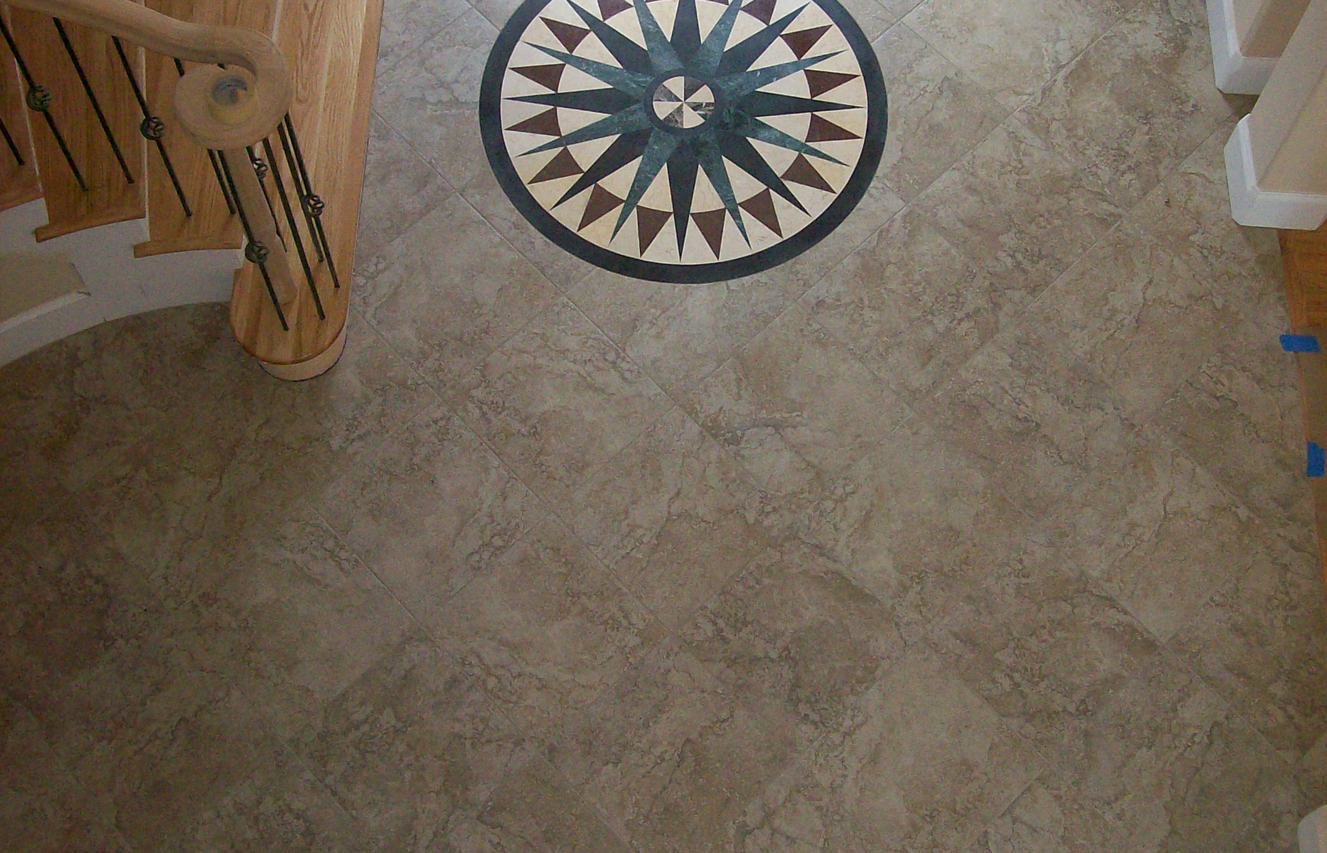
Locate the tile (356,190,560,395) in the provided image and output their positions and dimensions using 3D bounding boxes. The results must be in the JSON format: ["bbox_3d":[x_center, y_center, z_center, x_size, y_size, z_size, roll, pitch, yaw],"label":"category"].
[{"bbox_3d":[-0.609,-0.384,5.243,0.457,0.010,0.457,-41,73,-17],"label":"tile"}]

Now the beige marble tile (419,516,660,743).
[{"bbox_3d":[-0.307,0.530,4.854,0.459,0.012,0.459,-41,73,-17],"label":"beige marble tile"}]

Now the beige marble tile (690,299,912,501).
[{"bbox_3d":[0.364,-0.049,5.117,0.459,0.012,0.459,-41,73,-17],"label":"beige marble tile"}]

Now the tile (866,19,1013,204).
[{"bbox_3d":[0.709,-0.927,5.452,0.457,0.012,0.457,-41,73,-17],"label":"tile"}]

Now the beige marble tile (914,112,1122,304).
[{"bbox_3d":[1.032,-0.626,5.380,0.459,0.012,0.459,-41,73,-17],"label":"beige marble tile"}]

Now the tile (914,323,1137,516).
[{"bbox_3d":[1.026,-0.031,5.130,0.457,0.010,0.457,-41,73,-17],"label":"tile"}]

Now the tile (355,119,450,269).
[{"bbox_3d":[-0.923,-0.688,5.347,0.457,0.012,0.457,-41,73,-17],"label":"tile"}]

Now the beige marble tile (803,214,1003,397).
[{"bbox_3d":[0.693,-0.335,5.190,0.457,0.012,0.457,-41,73,-17],"label":"beige marble tile"}]

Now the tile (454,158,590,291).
[{"bbox_3d":[-0.391,-0.569,5.307,0.137,0.012,0.457,-41,73,-17],"label":"tile"}]

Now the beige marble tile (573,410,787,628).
[{"bbox_3d":[0.028,0.241,4.985,0.459,0.012,0.459,-41,73,-17],"label":"beige marble tile"}]

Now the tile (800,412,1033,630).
[{"bbox_3d":[0.682,0.261,4.970,0.457,0.012,0.457,-41,73,-17],"label":"tile"}]

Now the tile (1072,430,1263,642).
[{"bbox_3d":[1.338,0.279,5.002,0.457,0.010,0.457,-41,73,-17],"label":"tile"}]

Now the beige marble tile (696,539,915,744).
[{"bbox_3d":[0.347,0.551,4.837,0.457,0.012,0.457,-41,73,-17],"label":"beige marble tile"}]

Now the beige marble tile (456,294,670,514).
[{"bbox_3d":[-0.290,-0.069,5.056,0.457,0.012,0.457,-41,73,-17],"label":"beige marble tile"}]

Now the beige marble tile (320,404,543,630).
[{"bbox_3d":[-0.626,0.220,4.960,0.457,0.012,0.457,-41,73,-17],"label":"beige marble tile"}]

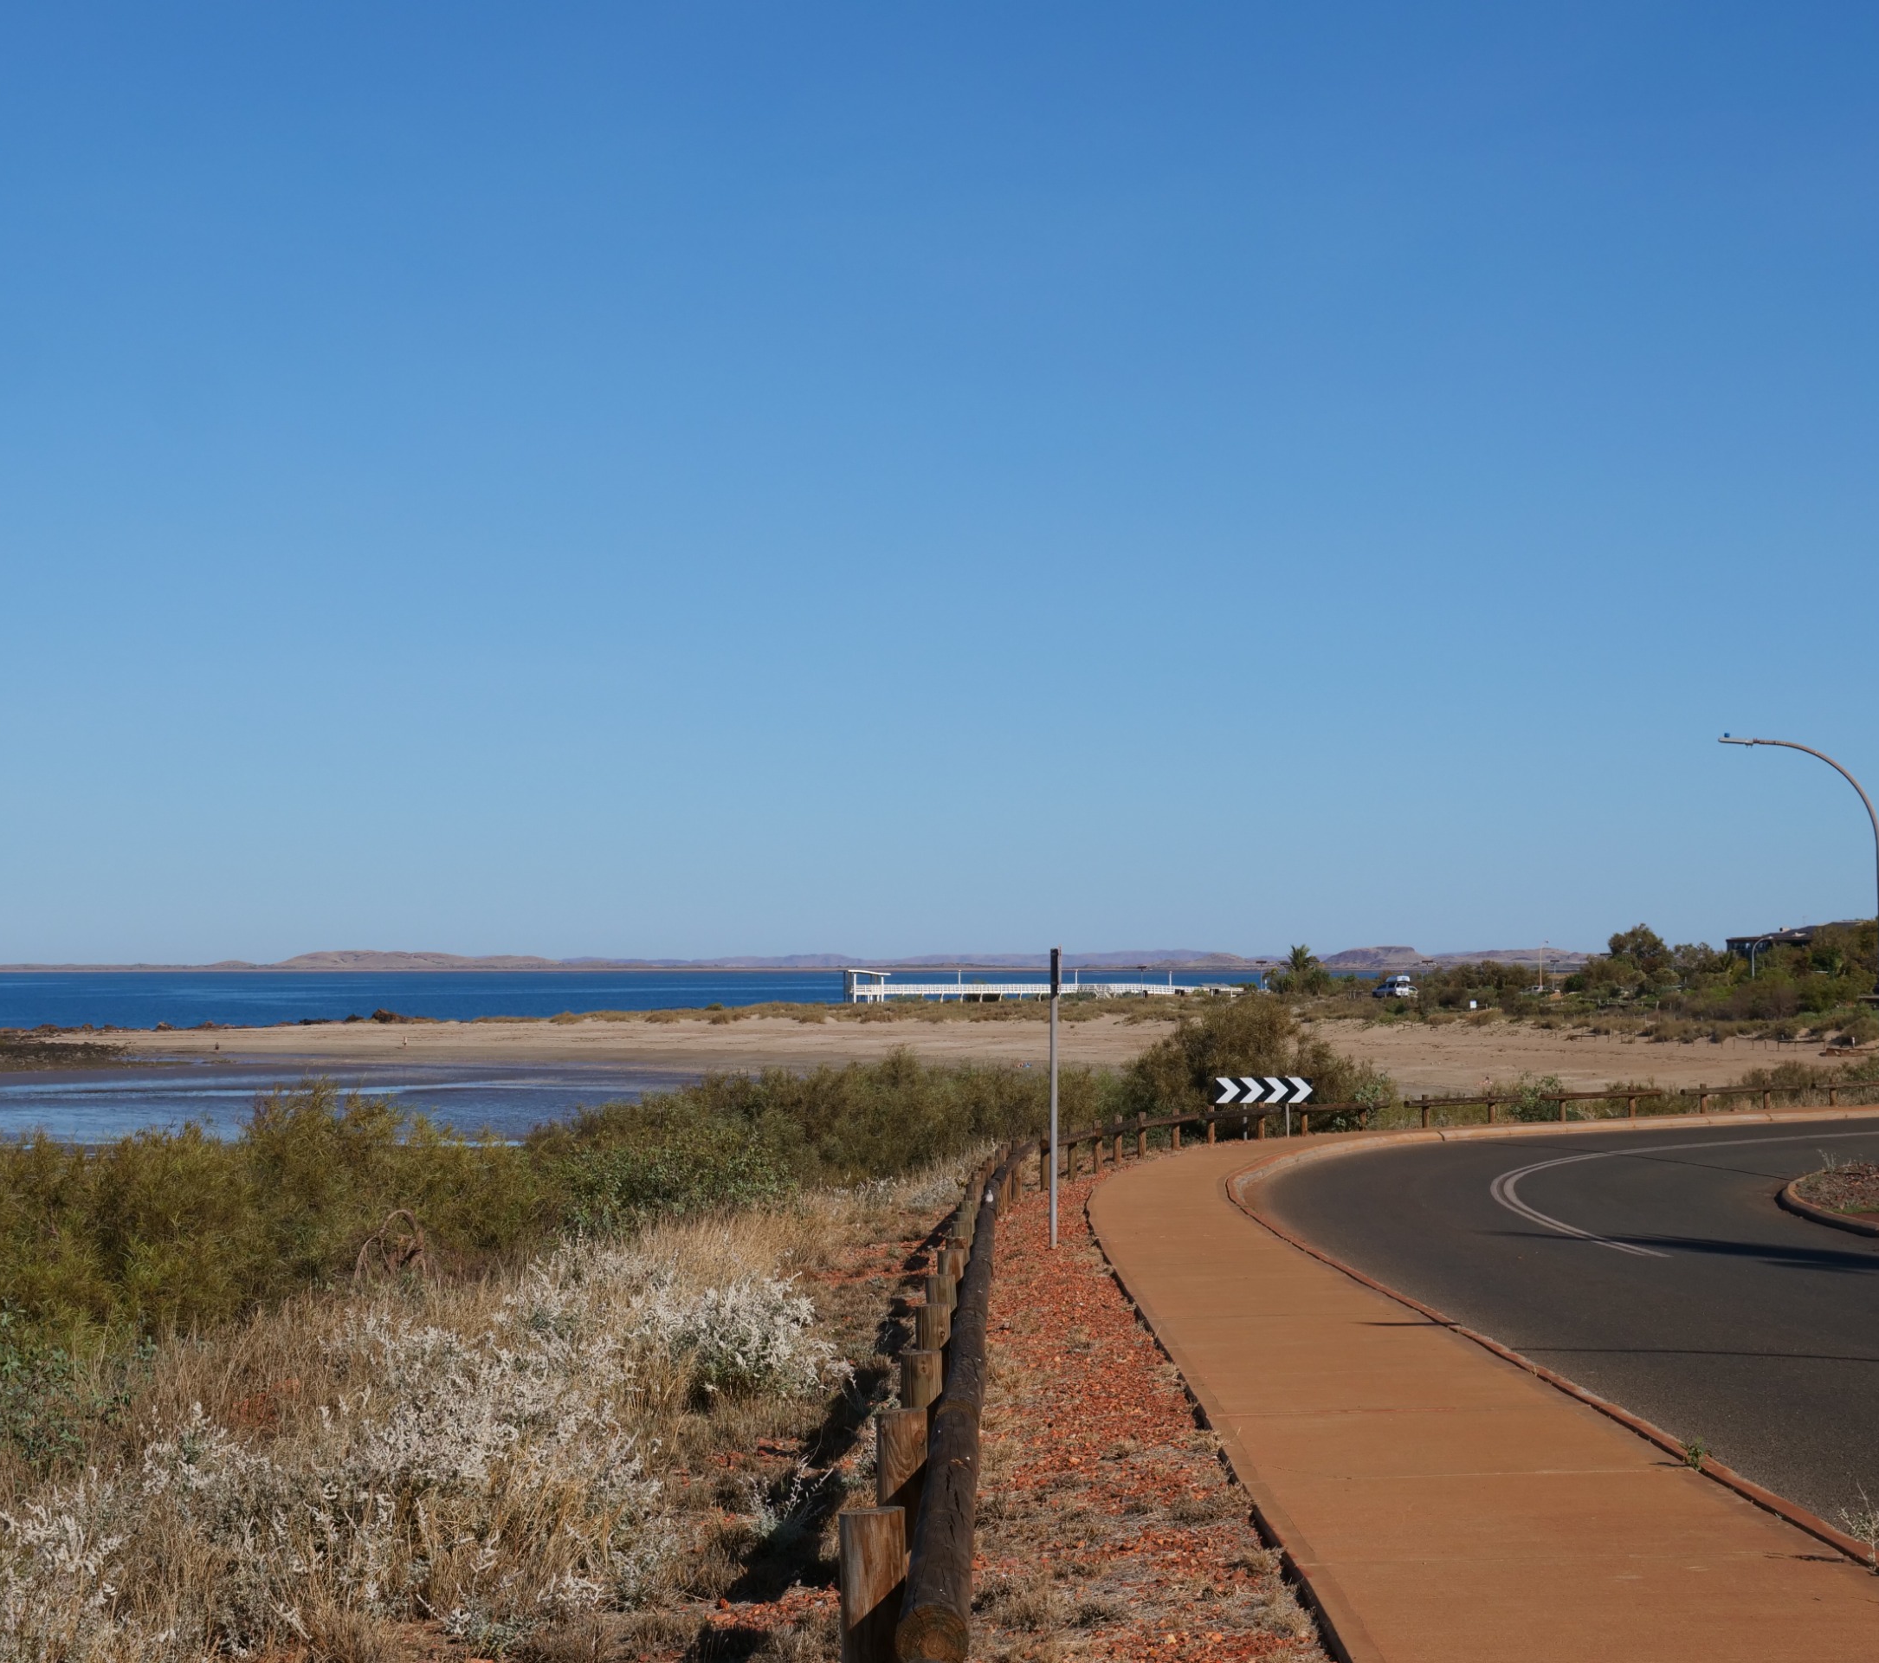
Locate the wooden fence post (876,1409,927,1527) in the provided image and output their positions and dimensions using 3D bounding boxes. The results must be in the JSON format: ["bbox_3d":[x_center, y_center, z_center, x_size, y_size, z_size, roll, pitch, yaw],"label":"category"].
[{"bbox_3d":[-0.100,1.902,10.437,0.133,0.760,0.133,0,-2,0],"label":"wooden fence post"}]

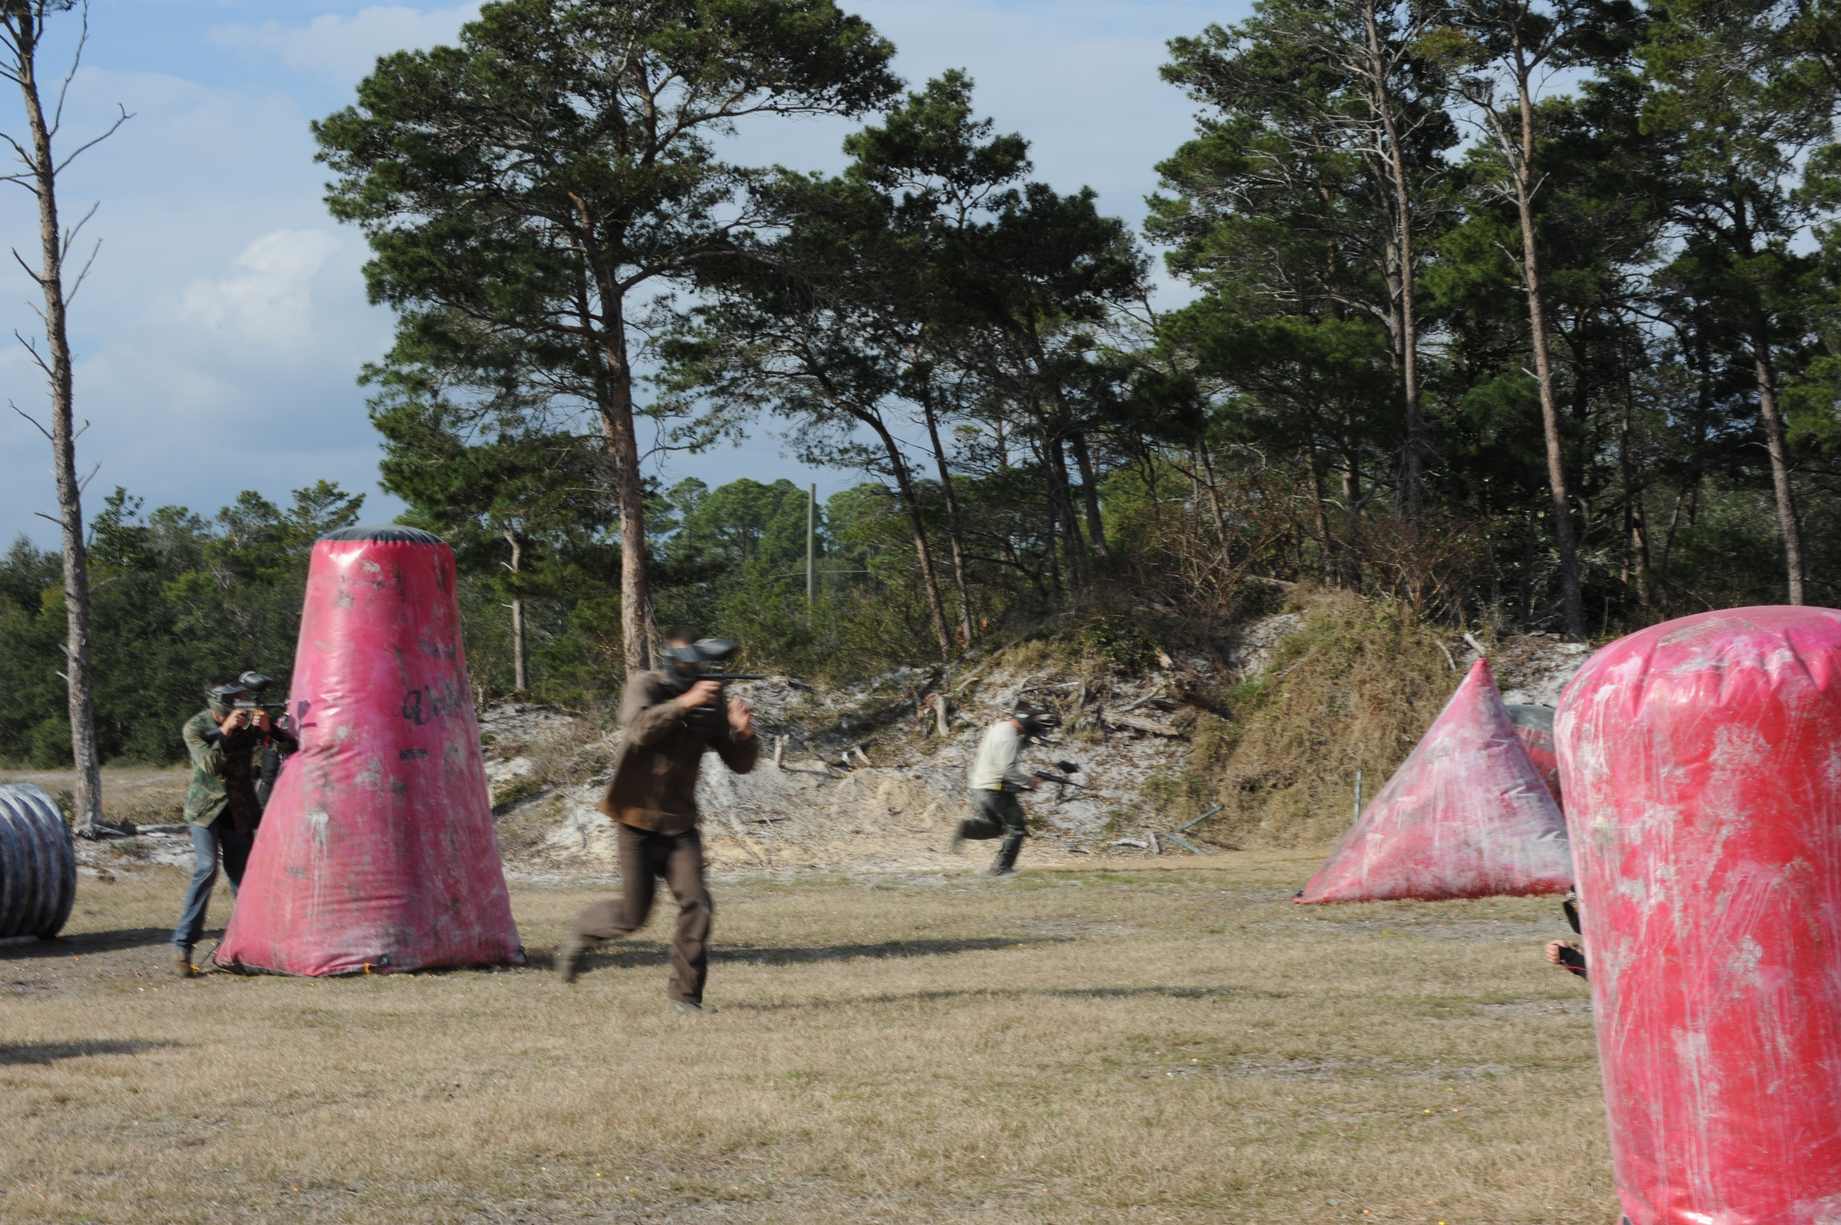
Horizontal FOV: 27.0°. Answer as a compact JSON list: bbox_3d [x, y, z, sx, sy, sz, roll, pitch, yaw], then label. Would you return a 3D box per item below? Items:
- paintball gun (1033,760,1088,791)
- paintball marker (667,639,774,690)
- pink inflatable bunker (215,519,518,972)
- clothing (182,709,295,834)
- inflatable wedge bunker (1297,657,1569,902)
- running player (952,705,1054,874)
[{"bbox_3d":[1.215,1.413,33.200,0.520,0.250,0.110,16,-3,5],"label":"paintball gun"},{"bbox_3d":[-0.903,0.245,17.000,0.600,0.250,0.120,-1,-2,40],"label":"paintball marker"},{"bbox_3d":[-2.930,0.715,20.400,1.250,2.360,1.250,1,-2,-34],"label":"pink inflatable bunker"},{"bbox_3d":[-3.640,0.850,20.400,0.470,0.680,0.540,-1,-2,38],"label":"clothing"},{"bbox_3d":[4.030,1.260,29.200,2.350,1.820,1.900,0,-2,-7],"label":"inflatable wedge bunker"},{"bbox_3d":[0.706,1.550,33.400,0.920,1.530,0.580,0,-2,0],"label":"running player"}]

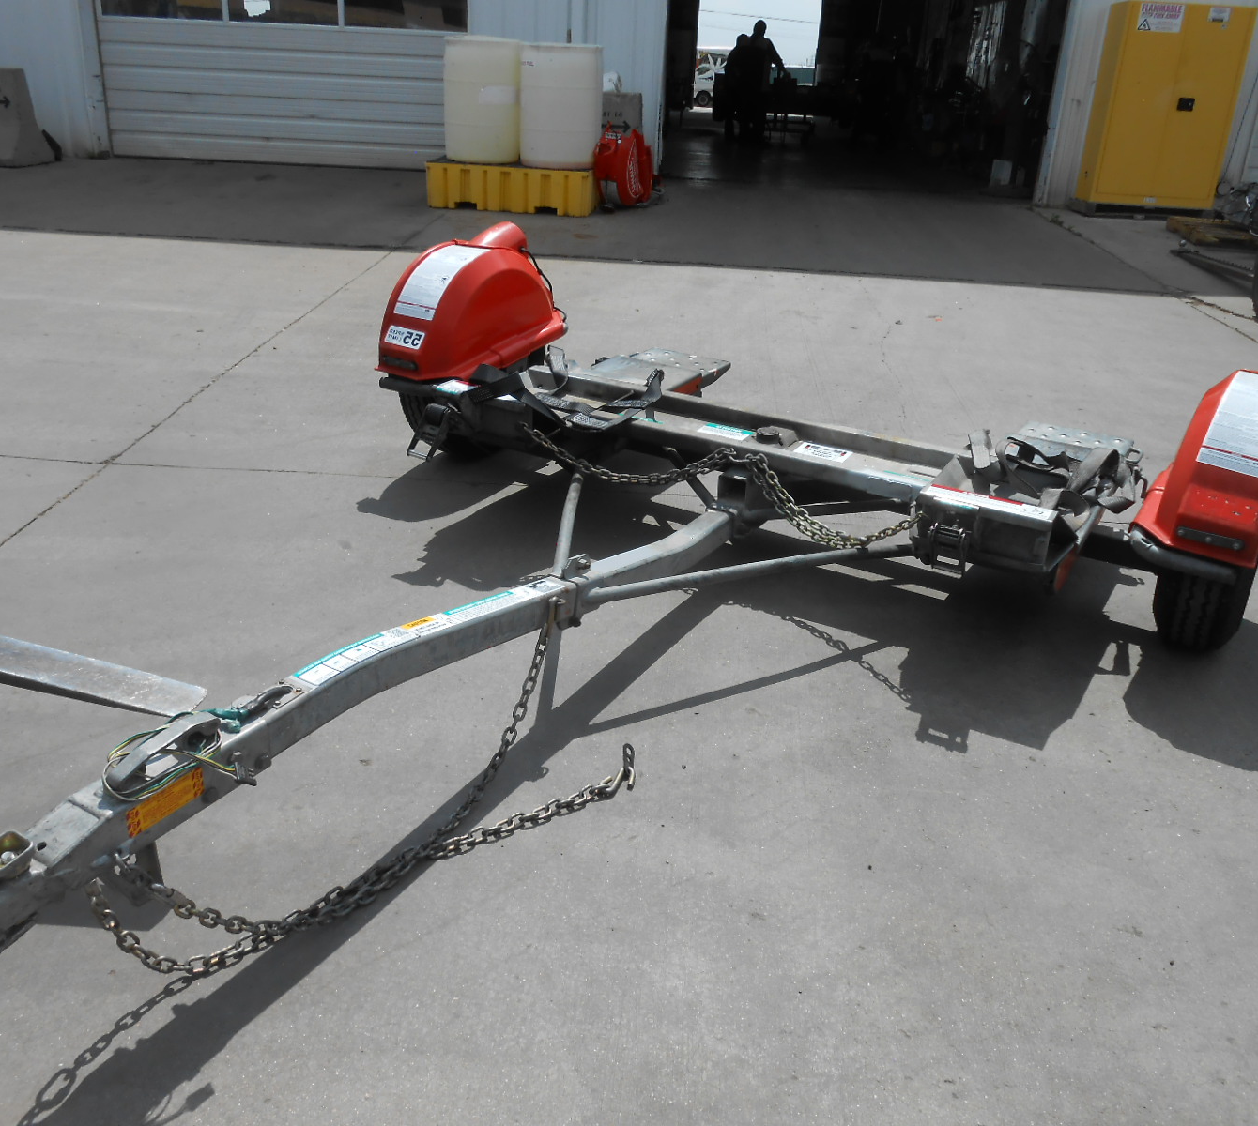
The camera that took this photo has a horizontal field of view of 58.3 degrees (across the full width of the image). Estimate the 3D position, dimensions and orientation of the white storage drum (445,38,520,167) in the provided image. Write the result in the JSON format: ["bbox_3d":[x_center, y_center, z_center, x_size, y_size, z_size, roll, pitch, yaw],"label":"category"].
[{"bbox_3d":[-1.115,-3.551,8.650,0.600,0.870,0.600,5,26,4],"label":"white storage drum"}]

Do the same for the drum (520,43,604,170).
[{"bbox_3d":[-0.512,-3.481,8.557,0.600,0.870,0.600,5,26,4],"label":"drum"}]

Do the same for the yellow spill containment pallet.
[{"bbox_3d":[-0.870,-2.947,8.779,1.270,0.330,0.680,5,26,4],"label":"yellow spill containment pallet"}]

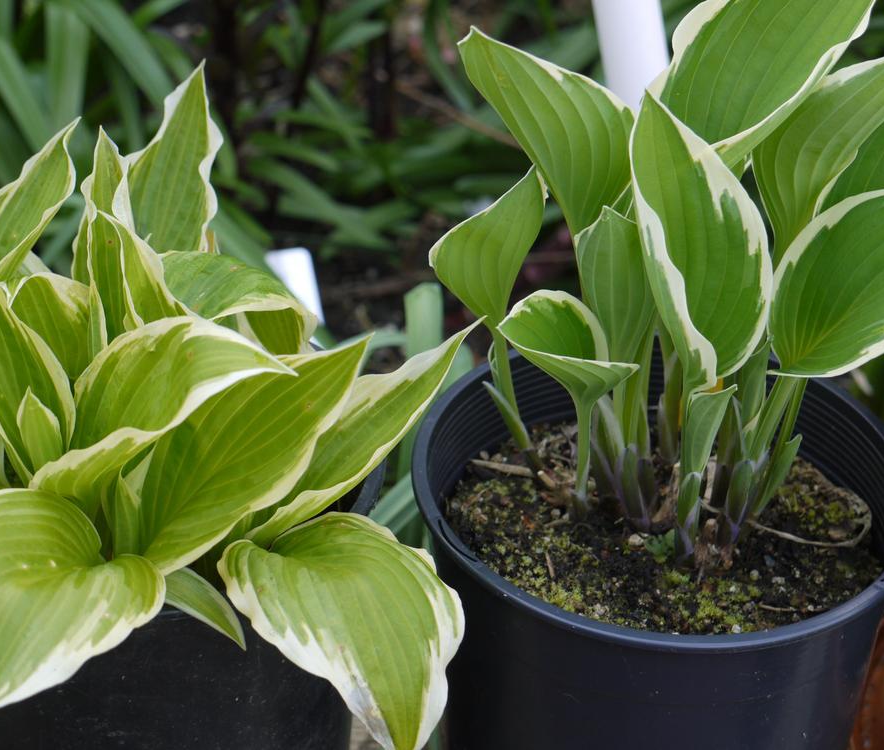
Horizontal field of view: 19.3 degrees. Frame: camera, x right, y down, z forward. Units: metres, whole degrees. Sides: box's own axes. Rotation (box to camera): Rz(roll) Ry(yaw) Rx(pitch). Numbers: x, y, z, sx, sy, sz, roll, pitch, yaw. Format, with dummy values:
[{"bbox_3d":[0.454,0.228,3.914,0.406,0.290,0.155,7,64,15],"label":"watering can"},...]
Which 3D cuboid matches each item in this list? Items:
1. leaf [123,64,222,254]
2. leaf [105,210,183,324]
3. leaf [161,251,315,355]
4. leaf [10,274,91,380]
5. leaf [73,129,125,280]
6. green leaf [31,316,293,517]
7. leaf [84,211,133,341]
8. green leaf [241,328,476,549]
[{"bbox_3d":[-0.102,-0.079,0.980,0.034,0.078,0.020,11,14,-6],"label":"leaf"},{"bbox_3d":[-0.107,-0.039,0.952,0.022,0.050,0.018,-14,17,11],"label":"leaf"},{"bbox_3d":[-0.076,-0.027,0.975,0.058,0.026,0.034,6,37,3],"label":"leaf"},{"bbox_3d":[-0.143,-0.017,0.955,0.030,0.045,0.022,-9,20,-11],"label":"leaf"},{"bbox_3d":[-0.127,-0.060,0.968,0.021,0.068,0.018,-3,17,0],"label":"leaf"},{"bbox_3d":[-0.099,0.013,0.930,0.090,0.045,0.052,-17,35,12],"label":"green leaf"},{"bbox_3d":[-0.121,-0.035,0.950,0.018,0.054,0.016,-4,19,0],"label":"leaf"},{"bbox_3d":[-0.029,0.021,0.955,0.108,0.022,0.034,-43,54,9],"label":"green leaf"}]

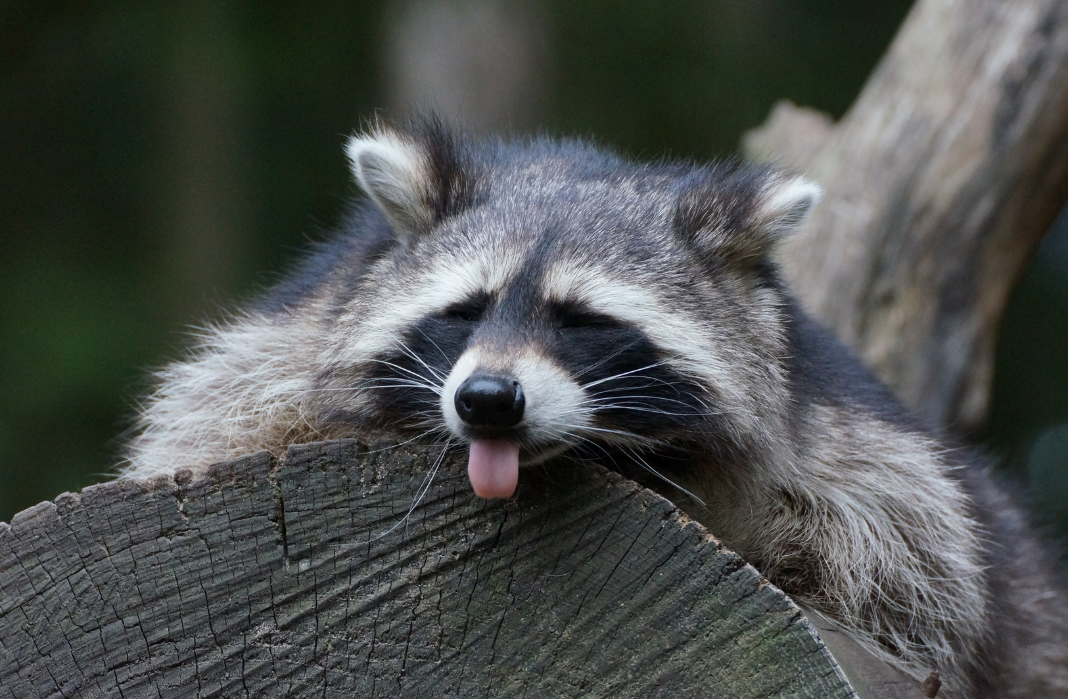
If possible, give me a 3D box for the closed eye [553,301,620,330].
[{"bbox_3d":[0.020,-0.013,4.260,0.025,0.011,0.011,5,9,3],"label":"closed eye"}]

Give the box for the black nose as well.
[{"bbox_3d":[-0.017,0.019,4.212,0.026,0.021,0.020,6,9,15],"label":"black nose"}]

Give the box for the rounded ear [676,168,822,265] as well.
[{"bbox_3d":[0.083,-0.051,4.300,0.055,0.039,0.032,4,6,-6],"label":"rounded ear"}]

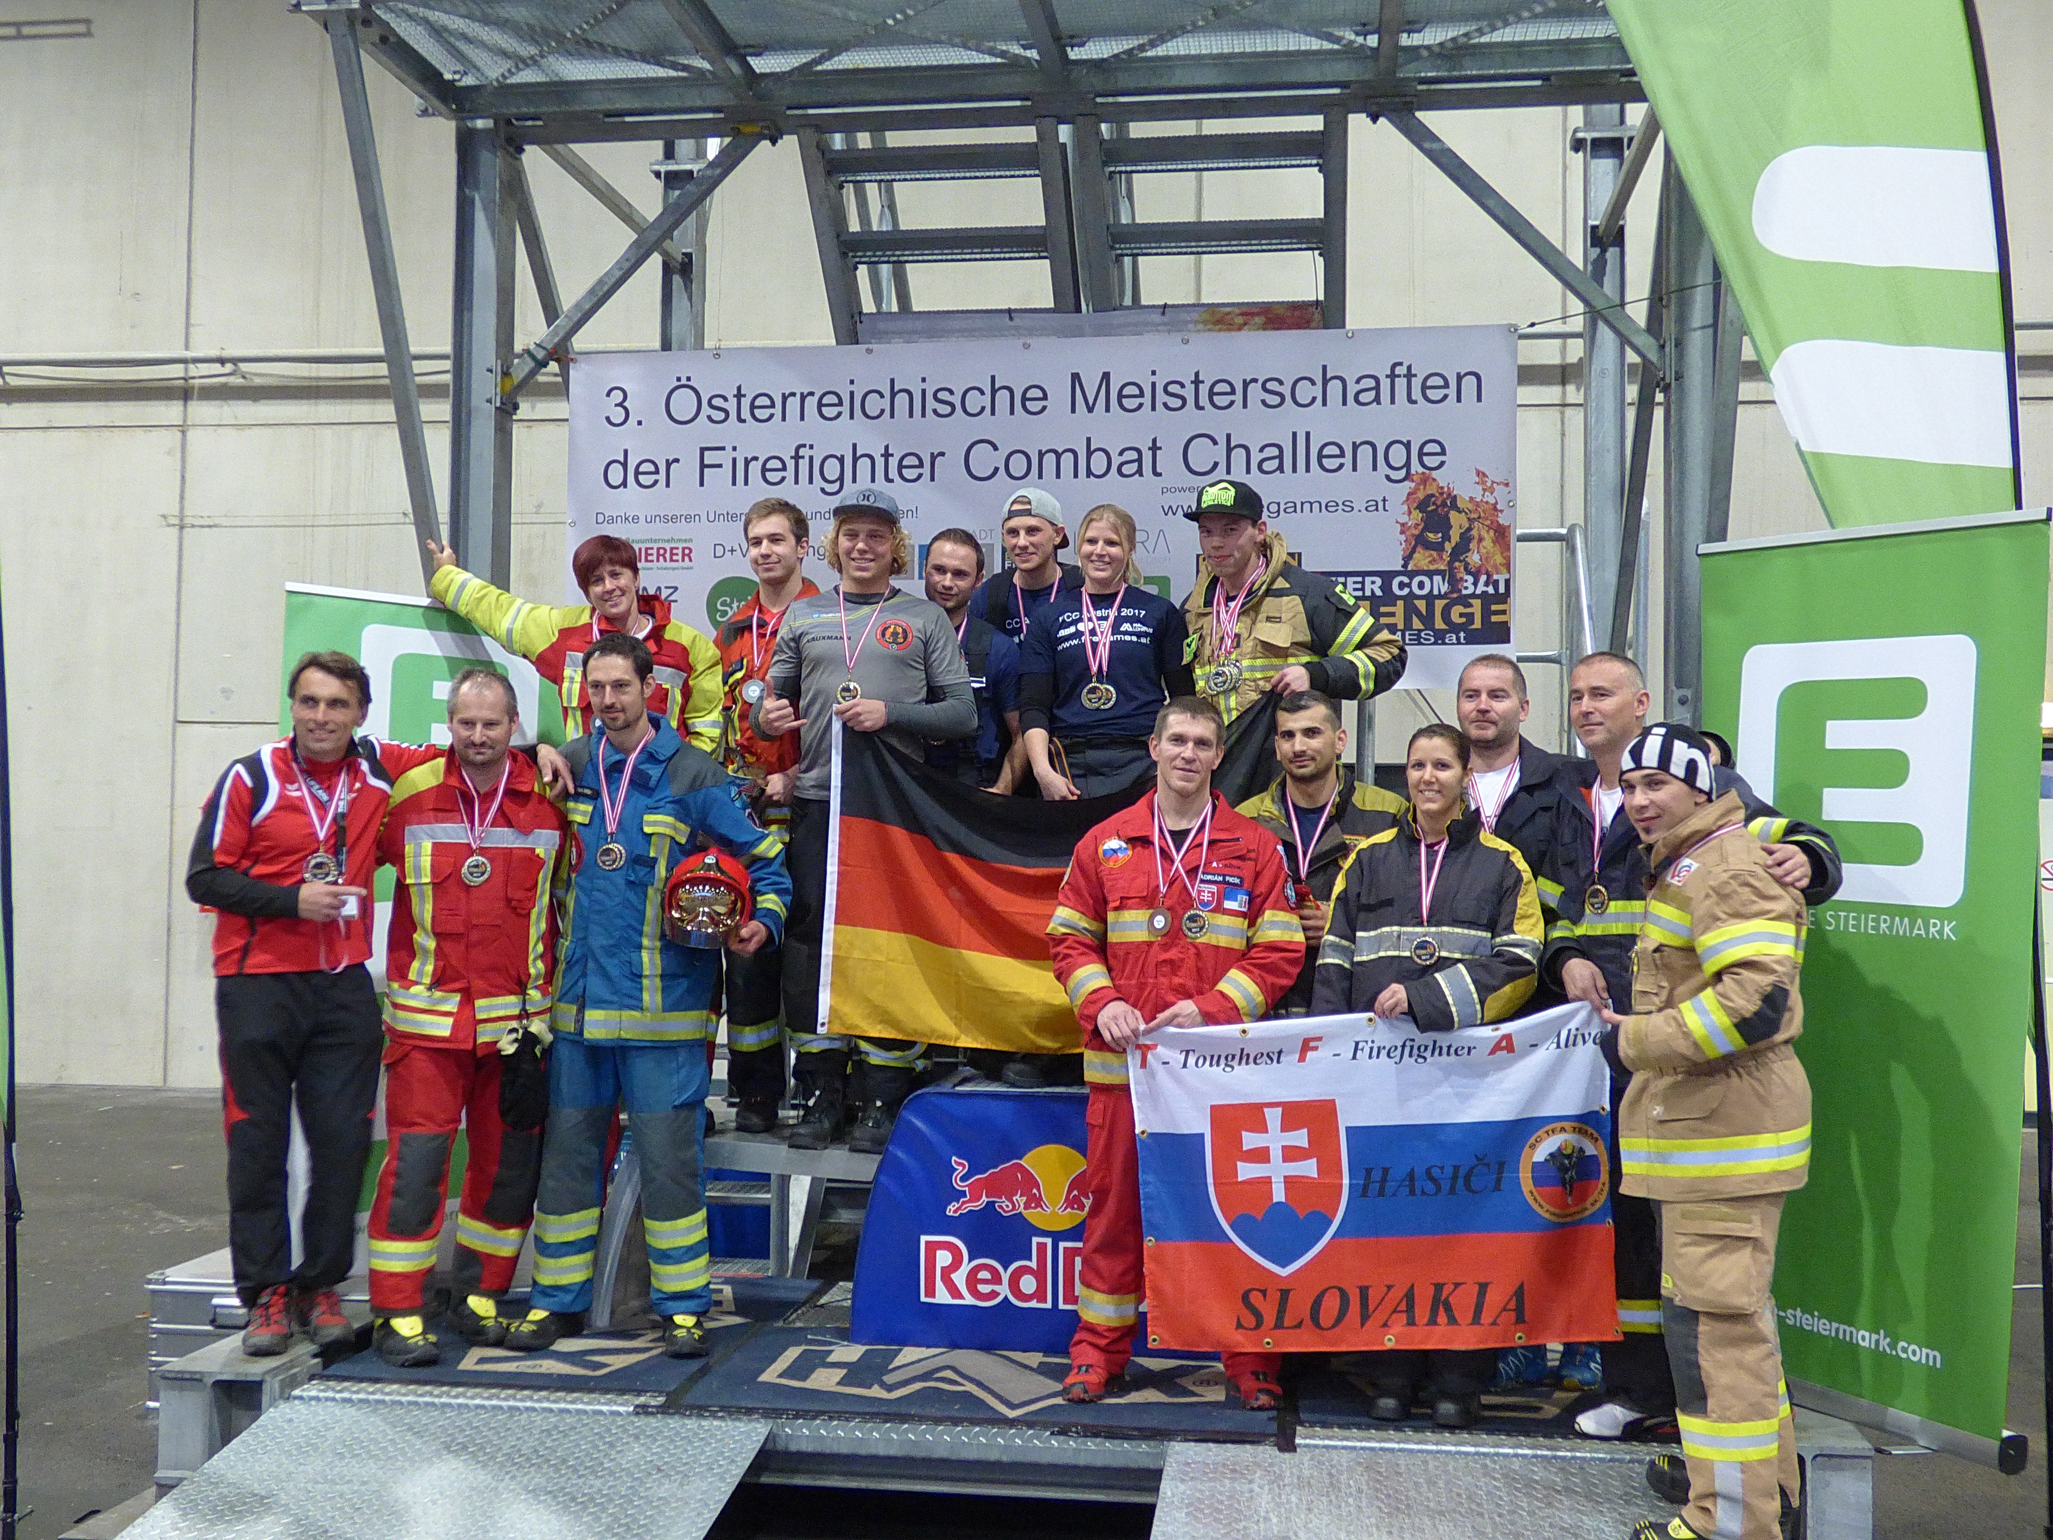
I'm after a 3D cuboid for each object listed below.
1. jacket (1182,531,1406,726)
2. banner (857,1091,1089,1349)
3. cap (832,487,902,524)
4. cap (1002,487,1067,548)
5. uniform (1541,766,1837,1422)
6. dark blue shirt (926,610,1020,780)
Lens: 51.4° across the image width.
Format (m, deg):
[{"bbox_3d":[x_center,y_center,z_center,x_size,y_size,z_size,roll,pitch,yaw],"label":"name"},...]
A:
[{"bbox_3d":[0.765,-0.312,6.134,0.640,0.740,0.420,0,-3,18],"label":"jacket"},{"bbox_3d":[0.090,1.237,5.850,1.120,0.700,0.220,0,-2,8],"label":"banner"},{"bbox_3d":[-0.458,-0.758,6.130,0.190,0.125,0.260,1,-2,0],"label":"cap"},{"bbox_3d":[0.025,-0.781,6.600,0.180,0.140,0.250,-1,-13,25],"label":"cap"},{"bbox_3d":[1.540,0.737,4.988,0.680,1.480,0.430,0,-3,19],"label":"uniform"},{"bbox_3d":[-0.185,-0.149,6.586,0.500,0.660,0.320,1,-2,0],"label":"dark blue shirt"}]

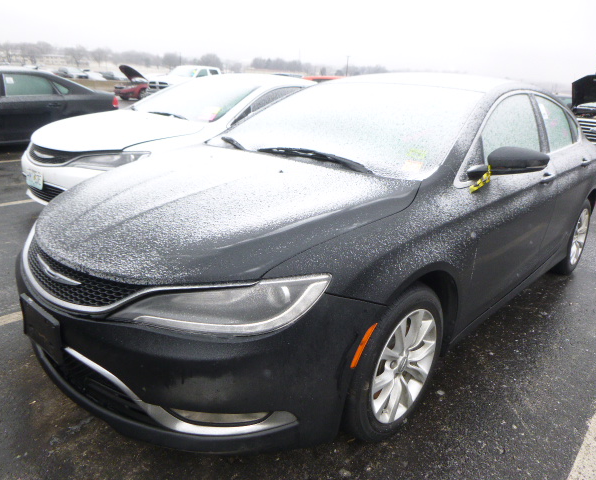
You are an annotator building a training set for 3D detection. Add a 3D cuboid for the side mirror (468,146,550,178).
[{"bbox_3d":[0.862,-0.306,1.884,0.280,0.155,0.170,19,23,39],"label":"side mirror"}]

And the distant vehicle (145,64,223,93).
[{"bbox_3d":[-5.063,-7.787,23.605,2.020,1.940,5.820,13,20,26],"label":"distant vehicle"}]

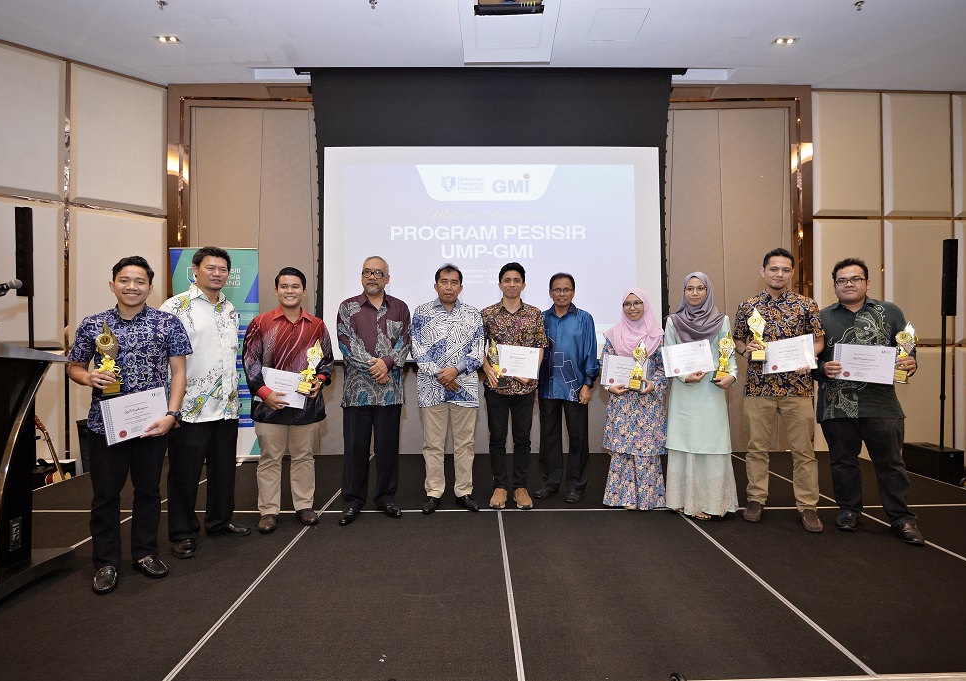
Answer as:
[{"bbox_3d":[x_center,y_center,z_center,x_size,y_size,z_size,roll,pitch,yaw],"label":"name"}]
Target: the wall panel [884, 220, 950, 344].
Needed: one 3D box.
[{"bbox_3d":[4.800,-0.650,5.680,0.750,1.380,0.070,0,0,-1],"label":"wall panel"}]

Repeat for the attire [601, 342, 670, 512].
[{"bbox_3d":[1.088,0.553,3.710,0.470,1.230,0.330,0,0,7],"label":"attire"}]

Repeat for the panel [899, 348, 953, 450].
[{"bbox_3d":[4.687,0.716,5.480,0.750,1.290,0.060,0,0,-3],"label":"panel"}]

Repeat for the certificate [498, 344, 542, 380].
[{"bbox_3d":[0.236,0.148,3.500,0.297,0.212,0.010,6,-2,2],"label":"certificate"}]

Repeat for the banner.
[{"bbox_3d":[-2.590,0.140,4.930,0.850,2.050,0.140,0,0,0],"label":"banner"}]

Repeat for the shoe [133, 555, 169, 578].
[{"bbox_3d":[-1.713,1.143,2.650,0.275,0.095,0.100,0,0,37],"label":"shoe"}]

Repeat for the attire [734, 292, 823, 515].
[{"bbox_3d":[1.935,0.380,3.370,0.520,1.410,0.330,0,0,28],"label":"attire"}]

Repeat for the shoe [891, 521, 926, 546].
[{"bbox_3d":[2.520,1.112,3.035,0.107,0.110,0.290,0,0,22],"label":"shoe"}]

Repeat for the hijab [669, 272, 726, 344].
[{"bbox_3d":[1.435,-0.220,3.430,0.355,0.460,0.290,0,0,14],"label":"hijab"}]

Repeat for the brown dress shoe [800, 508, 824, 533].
[{"bbox_3d":[2.085,1.131,3.285,0.105,0.100,0.285,0,0,18],"label":"brown dress shoe"}]

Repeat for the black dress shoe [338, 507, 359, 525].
[{"bbox_3d":[-0.865,1.118,3.390,0.105,0.110,0.285,0,0,14],"label":"black dress shoe"}]

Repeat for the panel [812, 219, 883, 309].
[{"bbox_3d":[4.334,-0.695,6.070,0.810,1.480,0.050,0,0,-1],"label":"panel"}]

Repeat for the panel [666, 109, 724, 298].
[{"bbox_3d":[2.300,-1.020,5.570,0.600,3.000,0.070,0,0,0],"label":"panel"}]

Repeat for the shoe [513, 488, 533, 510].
[{"bbox_3d":[0.280,1.118,3.670,0.108,0.110,0.280,0,0,-10],"label":"shoe"}]

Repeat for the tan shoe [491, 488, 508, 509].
[{"bbox_3d":[0.130,1.118,3.700,0.108,0.110,0.280,0,0,11],"label":"tan shoe"}]

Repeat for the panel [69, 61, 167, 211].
[{"bbox_3d":[-3.635,-2.005,5.170,0.780,1.350,0.060,0,0,-41],"label":"panel"}]

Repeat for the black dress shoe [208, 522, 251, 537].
[{"bbox_3d":[-1.552,1.141,3.158,0.285,0.100,0.100,0,0,15],"label":"black dress shoe"}]

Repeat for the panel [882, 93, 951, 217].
[{"bbox_3d":[5.158,-2.203,6.070,0.810,1.470,0.050,0,0,-1],"label":"panel"}]

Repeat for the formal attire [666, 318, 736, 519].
[{"bbox_3d":[1.475,0.485,3.480,0.480,1.320,0.360,0,0,14],"label":"formal attire"}]

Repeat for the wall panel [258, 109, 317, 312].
[{"bbox_3d":[-2.107,-0.620,5.450,0.580,3.720,0.050,0,0,0],"label":"wall panel"}]

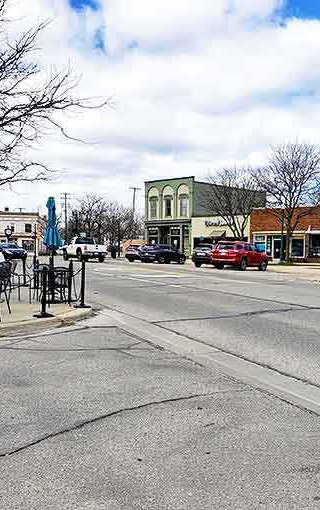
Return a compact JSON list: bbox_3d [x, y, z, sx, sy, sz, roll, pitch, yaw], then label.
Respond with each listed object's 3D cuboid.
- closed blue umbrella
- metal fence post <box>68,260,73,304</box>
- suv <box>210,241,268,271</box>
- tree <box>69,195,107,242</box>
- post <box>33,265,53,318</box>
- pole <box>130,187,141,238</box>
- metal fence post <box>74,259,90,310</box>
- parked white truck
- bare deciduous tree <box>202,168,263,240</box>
[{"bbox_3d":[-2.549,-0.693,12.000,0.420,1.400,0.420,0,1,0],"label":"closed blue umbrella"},{"bbox_3d":[-2.011,0.624,11.500,0.090,0.990,0.090,0,1,0],"label":"metal fence post"},{"bbox_3d":[5.309,0.046,33.600,1.920,1.800,4.800,1,1,33],"label":"suv"},{"bbox_3d":[-10.647,-4.773,75.000,5.600,8.300,5.600,0,1,0],"label":"tree"},{"bbox_3d":[-2.076,0.625,9.190,0.370,0.970,0.370,1,1,0],"label":"post"},{"bbox_3d":[-4.566,-6.203,88.000,2.000,11.200,0.400,2,1,0],"label":"pole"},{"bbox_3d":[-1.605,0.605,10.690,0.370,0.970,0.370,1,1,0],"label":"metal fence post"},{"bbox_3d":[-6.400,-0.489,43.000,2.030,1.950,5.800,1,1,-27],"label":"parked white truck"},{"bbox_3d":[5.901,-3.251,41.000,5.000,7.700,5.000,1,1,0],"label":"bare deciduous tree"}]

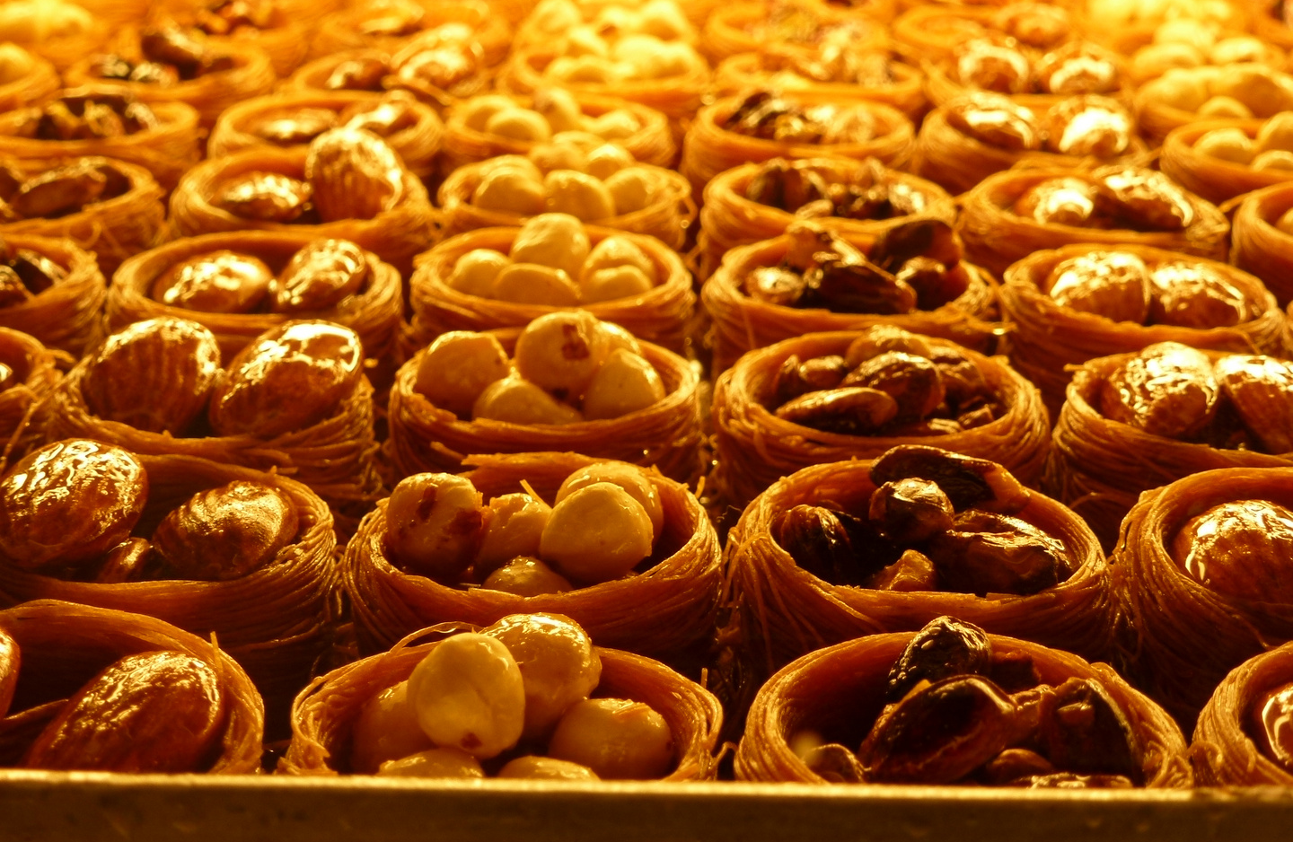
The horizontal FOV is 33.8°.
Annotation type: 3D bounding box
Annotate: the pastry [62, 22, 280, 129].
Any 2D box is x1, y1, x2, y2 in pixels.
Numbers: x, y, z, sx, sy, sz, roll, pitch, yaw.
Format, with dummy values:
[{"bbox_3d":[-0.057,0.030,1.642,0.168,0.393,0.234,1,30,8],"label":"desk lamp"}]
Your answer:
[{"bbox_3d":[-0.114,-0.077,0.516,0.050,0.029,0.050,1,22,0],"label":"pastry"}]

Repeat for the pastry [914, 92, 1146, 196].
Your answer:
[{"bbox_3d":[0.083,-0.056,0.464,0.050,0.029,0.050,0,24,0],"label":"pastry"}]

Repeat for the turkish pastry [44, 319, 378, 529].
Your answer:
[{"bbox_3d":[-0.067,0.001,0.332,0.050,0.032,0.050,0,24,0],"label":"turkish pastry"}]

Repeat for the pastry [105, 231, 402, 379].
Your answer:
[{"bbox_3d":[-0.068,-0.016,0.371,0.050,0.028,0.050,1,22,0],"label":"pastry"}]

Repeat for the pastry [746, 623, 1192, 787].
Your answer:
[{"bbox_3d":[0.035,0.041,0.242,0.050,0.033,0.050,0,24,0],"label":"pastry"}]

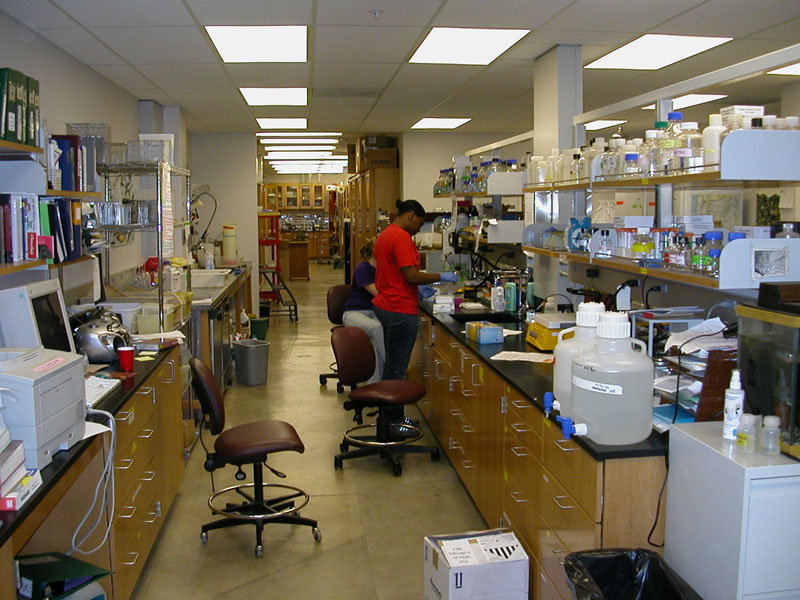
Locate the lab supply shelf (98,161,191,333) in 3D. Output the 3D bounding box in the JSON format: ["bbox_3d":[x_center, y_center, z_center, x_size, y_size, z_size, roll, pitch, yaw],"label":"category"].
[{"bbox_3d":[-1.815,0.118,5.852,0.650,2.070,1.320,-1,6,-6],"label":"lab supply shelf"}]

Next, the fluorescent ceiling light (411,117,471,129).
[{"bbox_3d":[0.466,-2.081,10.019,0.575,0.060,1.180,-1,6,-6],"label":"fluorescent ceiling light"}]

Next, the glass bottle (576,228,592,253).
[{"bbox_3d":[0.914,-0.294,4.209,0.077,0.116,0.077,-1,6,-6],"label":"glass bottle"}]

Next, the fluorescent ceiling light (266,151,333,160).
[{"bbox_3d":[-1.820,-2.685,15.699,1.200,0.080,0.450,-1,6,-6],"label":"fluorescent ceiling light"}]

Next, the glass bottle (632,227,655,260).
[{"bbox_3d":[1.045,-0.242,3.663,0.099,0.131,0.099,-1,6,-6],"label":"glass bottle"}]

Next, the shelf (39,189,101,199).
[{"bbox_3d":[-1.731,-0.513,4.192,0.300,0.030,1.040,-1,6,-6],"label":"shelf"}]

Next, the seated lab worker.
[{"bbox_3d":[-0.245,0.096,7.623,0.640,1.288,0.460,3,7,31],"label":"seated lab worker"}]

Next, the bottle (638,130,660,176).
[{"bbox_3d":[0.984,-0.575,3.360,0.084,0.181,0.084,-1,6,-6],"label":"bottle"}]

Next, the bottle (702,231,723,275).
[{"bbox_3d":[1.034,-0.160,2.837,0.072,0.143,0.072,-1,6,-6],"label":"bottle"}]

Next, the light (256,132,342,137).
[{"bbox_3d":[-1.335,-2.185,11.301,1.200,0.060,0.400,-1,6,-6],"label":"light"}]

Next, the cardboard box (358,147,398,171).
[{"bbox_3d":[-0.264,-1.906,11.557,0.420,0.270,0.500,-1,6,-6],"label":"cardboard box"}]

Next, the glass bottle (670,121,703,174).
[{"bbox_3d":[0.969,-0.504,2.873,0.100,0.177,0.100,-1,6,-6],"label":"glass bottle"}]

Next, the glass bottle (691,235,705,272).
[{"bbox_3d":[1.020,-0.153,2.899,0.062,0.121,0.062,-1,6,-6],"label":"glass bottle"}]

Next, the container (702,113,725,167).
[{"bbox_3d":[0.988,-0.485,2.668,0.084,0.184,0.084,-1,6,-6],"label":"container"}]

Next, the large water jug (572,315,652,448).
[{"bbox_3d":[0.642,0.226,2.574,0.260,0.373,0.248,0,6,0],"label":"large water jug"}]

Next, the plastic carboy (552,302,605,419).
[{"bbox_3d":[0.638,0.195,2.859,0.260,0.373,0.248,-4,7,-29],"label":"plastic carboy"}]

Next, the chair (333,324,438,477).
[{"bbox_3d":[-0.108,0.602,5.373,0.680,0.855,0.660,3,7,30],"label":"chair"}]

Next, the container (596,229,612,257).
[{"bbox_3d":[0.893,-0.244,3.716,0.057,0.118,0.057,-1,6,-6],"label":"container"}]

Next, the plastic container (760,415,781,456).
[{"bbox_3d":[0.892,0.324,2.053,0.045,0.092,0.045,-1,6,-6],"label":"plastic container"}]

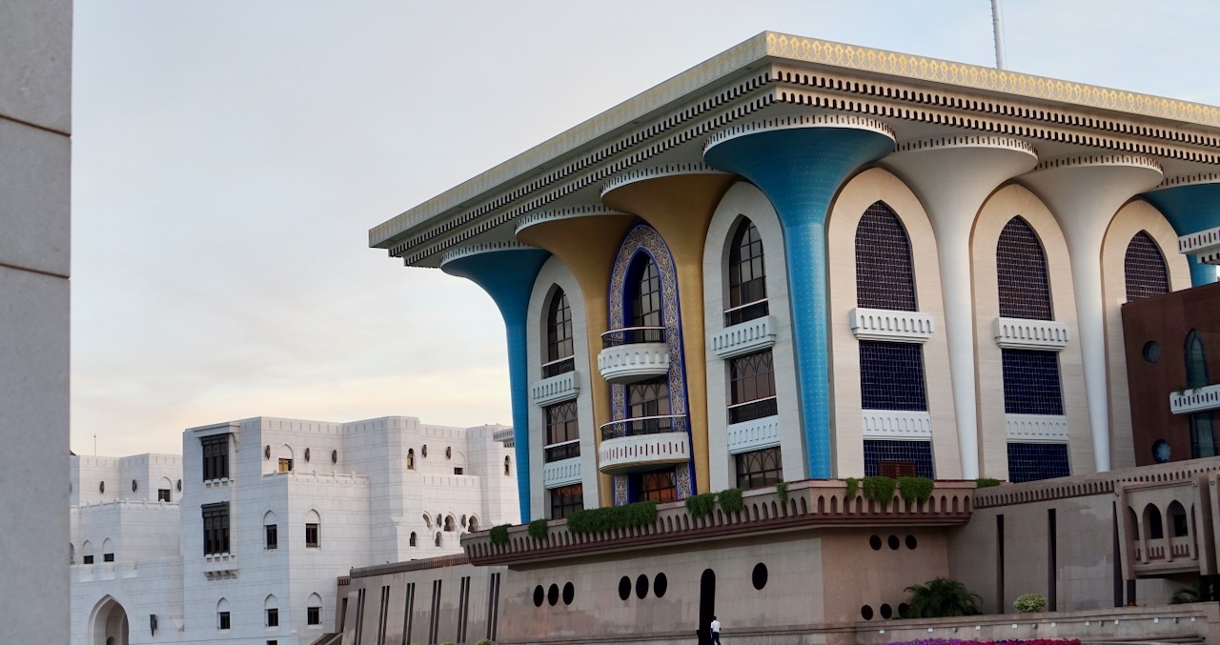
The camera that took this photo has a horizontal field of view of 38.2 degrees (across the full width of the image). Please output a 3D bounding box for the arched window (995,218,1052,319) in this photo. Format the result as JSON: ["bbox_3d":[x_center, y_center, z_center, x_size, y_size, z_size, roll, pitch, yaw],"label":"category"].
[{"bbox_3d":[21.799,-2.796,93.312,4.169,5.796,0.323,3,-11,-33],"label":"arched window"}]

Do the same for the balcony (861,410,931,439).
[{"bbox_3d":[14.032,5.093,86.620,4.360,1.457,0.353,3,-11,-33],"label":"balcony"}]

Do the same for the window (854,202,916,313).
[{"bbox_3d":[13.644,-3.227,88.090,4.068,5.796,0.323,3,-11,-33],"label":"window"}]

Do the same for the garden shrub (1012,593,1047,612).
[{"bbox_3d":[18.244,12.288,76.612,1.492,0.980,1.492,3,-11,-33],"label":"garden shrub"}]

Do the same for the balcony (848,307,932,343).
[{"bbox_3d":[14.063,0.221,87.193,5.171,1.495,0.475,3,-11,-33],"label":"balcony"}]

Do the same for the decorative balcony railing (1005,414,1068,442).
[{"bbox_3d":[21.757,5.490,90.214,4.300,1.570,0.400,3,-12,-31],"label":"decorative balcony railing"}]

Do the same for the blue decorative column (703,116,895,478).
[{"bbox_3d":[9.545,-0.246,84.070,9.300,17.300,9.300,-3,-10,0],"label":"blue decorative column"}]

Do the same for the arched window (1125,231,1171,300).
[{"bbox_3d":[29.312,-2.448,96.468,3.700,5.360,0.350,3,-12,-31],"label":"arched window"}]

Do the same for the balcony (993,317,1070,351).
[{"bbox_3d":[22.225,0.653,92.419,5.201,1.495,0.475,3,-11,-33],"label":"balcony"}]

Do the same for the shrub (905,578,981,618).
[{"bbox_3d":[15.283,12.791,81.006,3.437,2.020,3.331,-3,-10,-1],"label":"shrub"}]

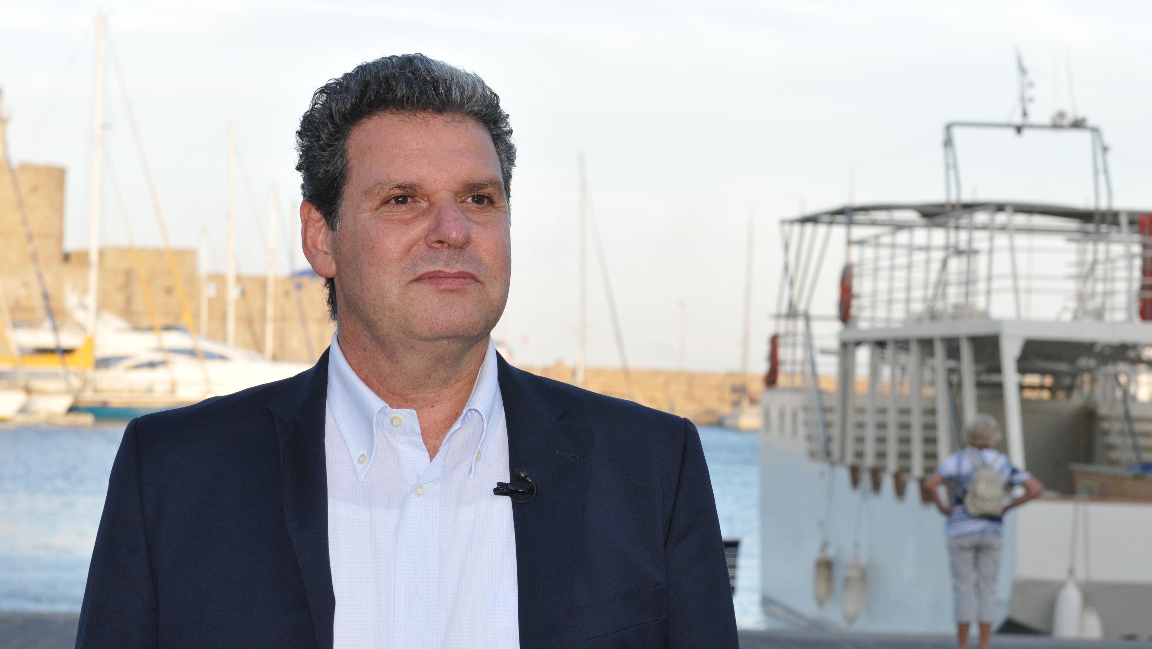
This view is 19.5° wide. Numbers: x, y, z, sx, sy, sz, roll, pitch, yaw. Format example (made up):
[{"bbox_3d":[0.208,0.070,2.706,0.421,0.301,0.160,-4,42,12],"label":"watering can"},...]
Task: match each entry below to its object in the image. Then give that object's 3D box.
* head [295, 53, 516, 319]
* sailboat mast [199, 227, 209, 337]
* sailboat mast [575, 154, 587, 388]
[{"bbox_3d":[-0.144,-0.110,2.870,0.185,0.245,0.230,1,-1,-24],"label":"head"},{"bbox_3d":[-22.734,-0.797,205.000,0.200,10.400,0.200,0,-1,0],"label":"sailboat mast"},{"bbox_3d":[0.277,-2.641,195.000,0.200,14.400,0.200,0,-1,0],"label":"sailboat mast"}]

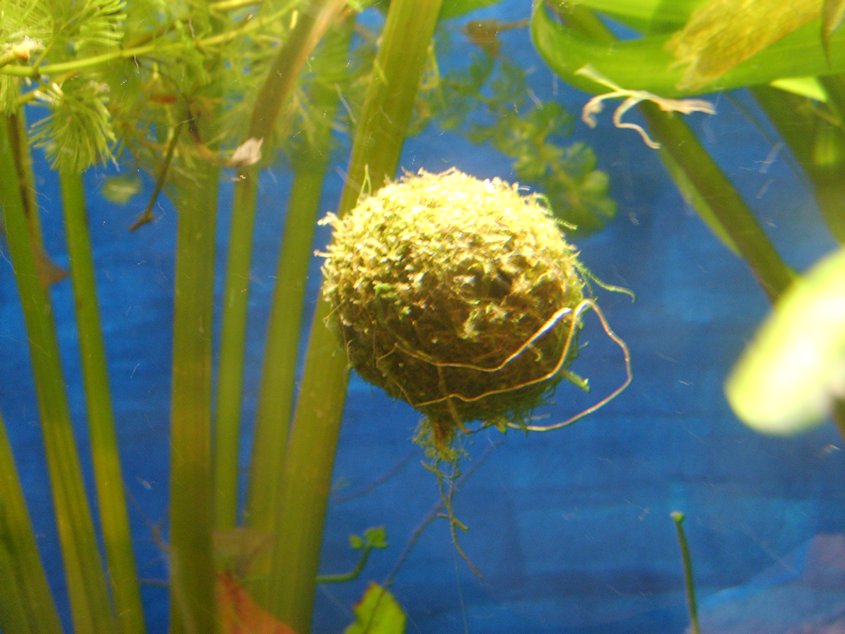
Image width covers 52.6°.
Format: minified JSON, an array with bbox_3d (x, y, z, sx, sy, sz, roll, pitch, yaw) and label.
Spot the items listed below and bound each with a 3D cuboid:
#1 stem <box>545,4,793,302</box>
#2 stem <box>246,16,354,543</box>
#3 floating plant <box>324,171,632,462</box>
[{"bbox_3d":[0.083,-0.056,0.290,0.013,0.123,0.013,-38,0,0],"label":"stem"},{"bbox_3d":[-0.044,-0.014,0.310,0.012,0.191,0.012,8,0,0],"label":"stem"},{"bbox_3d":[0.012,-0.003,0.240,0.079,0.076,0.074,0,0,0],"label":"floating plant"}]

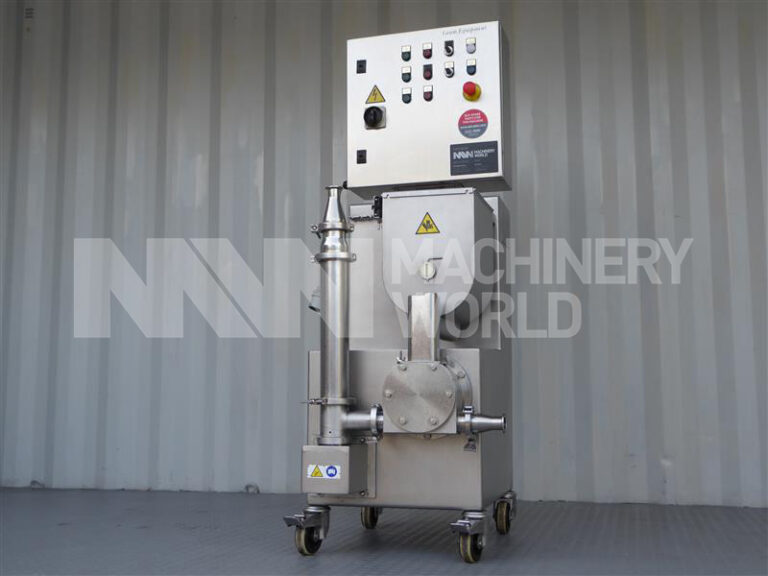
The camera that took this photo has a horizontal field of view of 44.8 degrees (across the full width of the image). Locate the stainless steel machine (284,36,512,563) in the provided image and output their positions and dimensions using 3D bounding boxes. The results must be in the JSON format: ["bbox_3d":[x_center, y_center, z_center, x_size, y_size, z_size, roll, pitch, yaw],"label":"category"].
[{"bbox_3d":[0.068,-0.044,2.797,0.649,1.598,0.784,-2,-7,16],"label":"stainless steel machine"}]

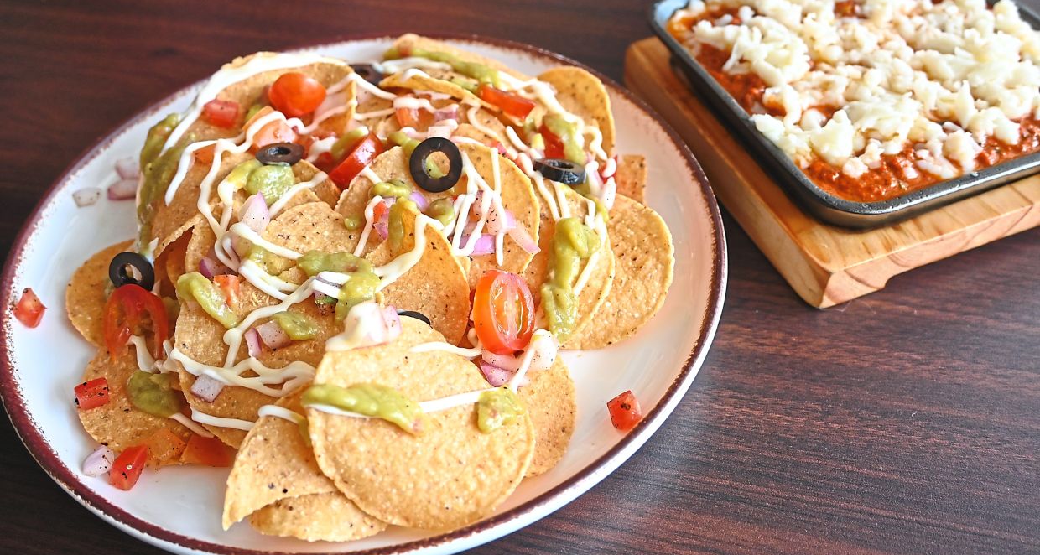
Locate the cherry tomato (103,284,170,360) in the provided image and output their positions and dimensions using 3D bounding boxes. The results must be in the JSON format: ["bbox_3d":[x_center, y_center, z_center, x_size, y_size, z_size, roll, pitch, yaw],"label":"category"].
[{"bbox_3d":[-0.135,0.017,0.305,0.023,0.011,0.027,5,72,-15],"label":"cherry tomato"}]

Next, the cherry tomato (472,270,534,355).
[{"bbox_3d":[-0.008,0.012,0.285,0.013,0.027,0.024,-12,0,42],"label":"cherry tomato"}]

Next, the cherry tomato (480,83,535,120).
[{"bbox_3d":[-0.006,-0.067,0.348,0.024,0.012,0.017,16,19,-5],"label":"cherry tomato"}]

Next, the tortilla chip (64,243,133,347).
[{"bbox_3d":[-0.138,0.005,0.329,0.064,0.007,0.064,18,43,0],"label":"tortilla chip"}]

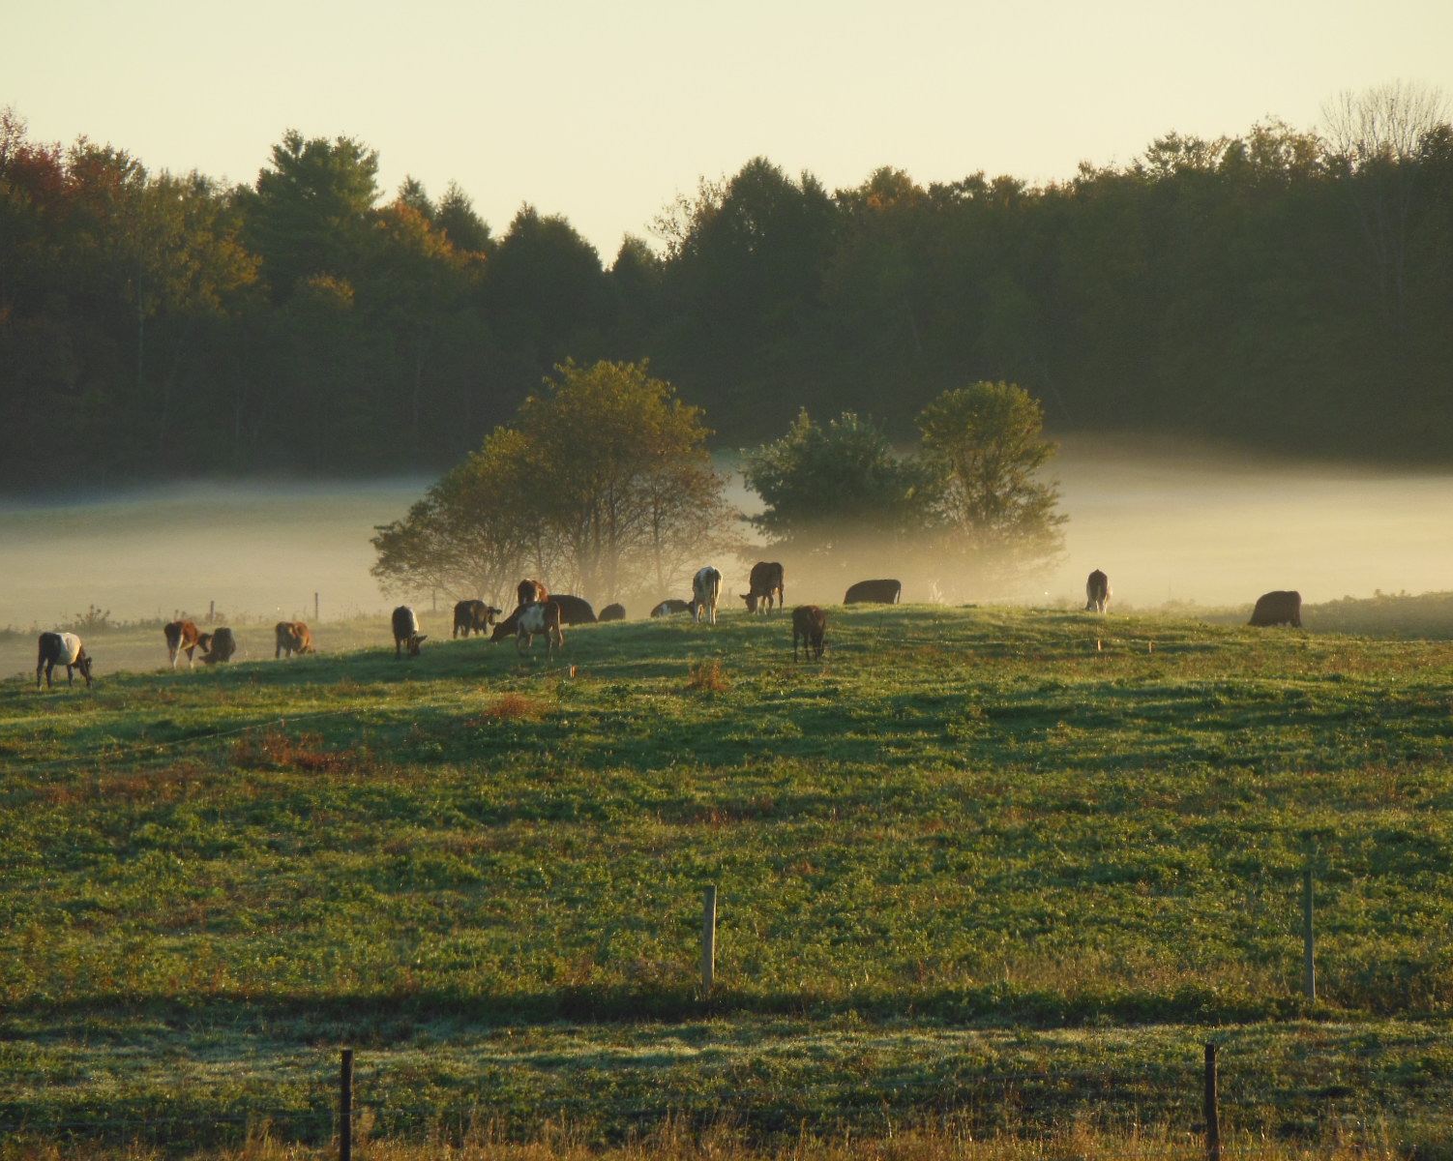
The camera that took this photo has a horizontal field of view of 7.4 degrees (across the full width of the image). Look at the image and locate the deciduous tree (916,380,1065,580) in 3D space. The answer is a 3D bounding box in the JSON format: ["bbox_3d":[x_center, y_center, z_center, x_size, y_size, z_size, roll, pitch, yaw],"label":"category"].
[{"bbox_3d":[9.218,-3.396,390.000,5.200,7.200,5.200,0,1,0],"label":"deciduous tree"}]

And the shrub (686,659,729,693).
[{"bbox_3d":[-0.382,1.936,228.000,0.890,0.690,0.800,0,1,0],"label":"shrub"}]

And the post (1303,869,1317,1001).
[{"bbox_3d":[5.741,3.492,110.000,0.110,1.310,0.110,0,1,0],"label":"post"}]

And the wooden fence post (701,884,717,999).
[{"bbox_3d":[-0.167,3.558,110.000,0.120,1.130,0.120,0,1,0],"label":"wooden fence post"}]

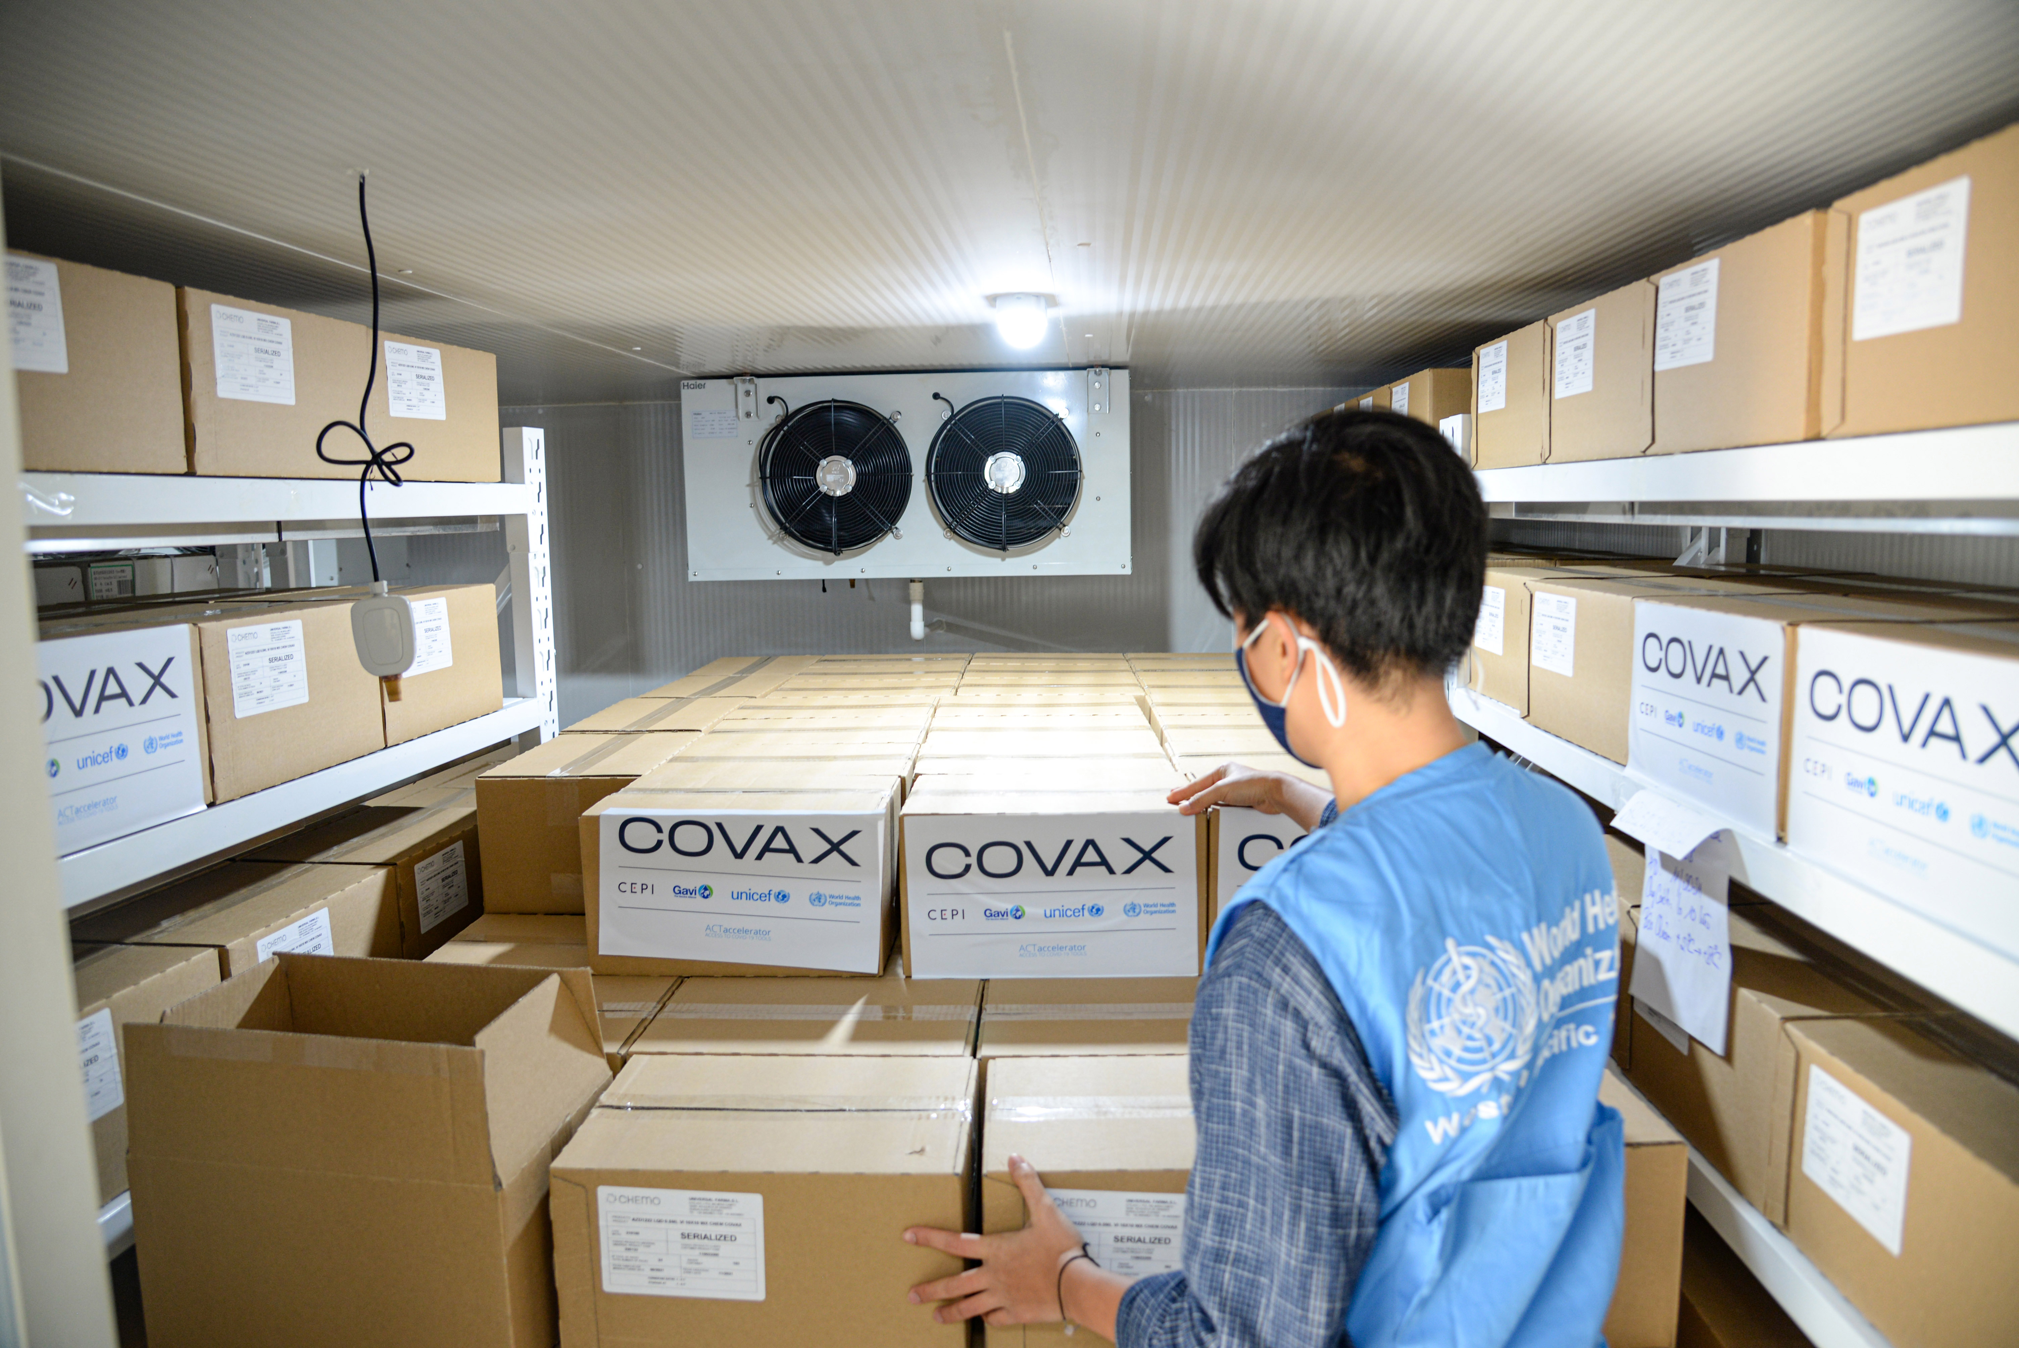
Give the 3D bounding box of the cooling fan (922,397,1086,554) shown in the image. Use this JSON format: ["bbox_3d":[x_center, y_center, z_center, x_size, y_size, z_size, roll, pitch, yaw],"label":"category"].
[{"bbox_3d":[-0.010,-0.520,3.464,0.390,0.390,0.100,0,7,3],"label":"cooling fan"}]

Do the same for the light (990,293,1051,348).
[{"bbox_3d":[0.020,-0.591,2.266,0.108,0.088,0.108,0,7,4],"label":"light"}]

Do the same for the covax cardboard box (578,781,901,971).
[{"bbox_3d":[-0.340,0.263,1.809,0.370,0.207,0.247,0,7,1],"label":"covax cardboard box"}]

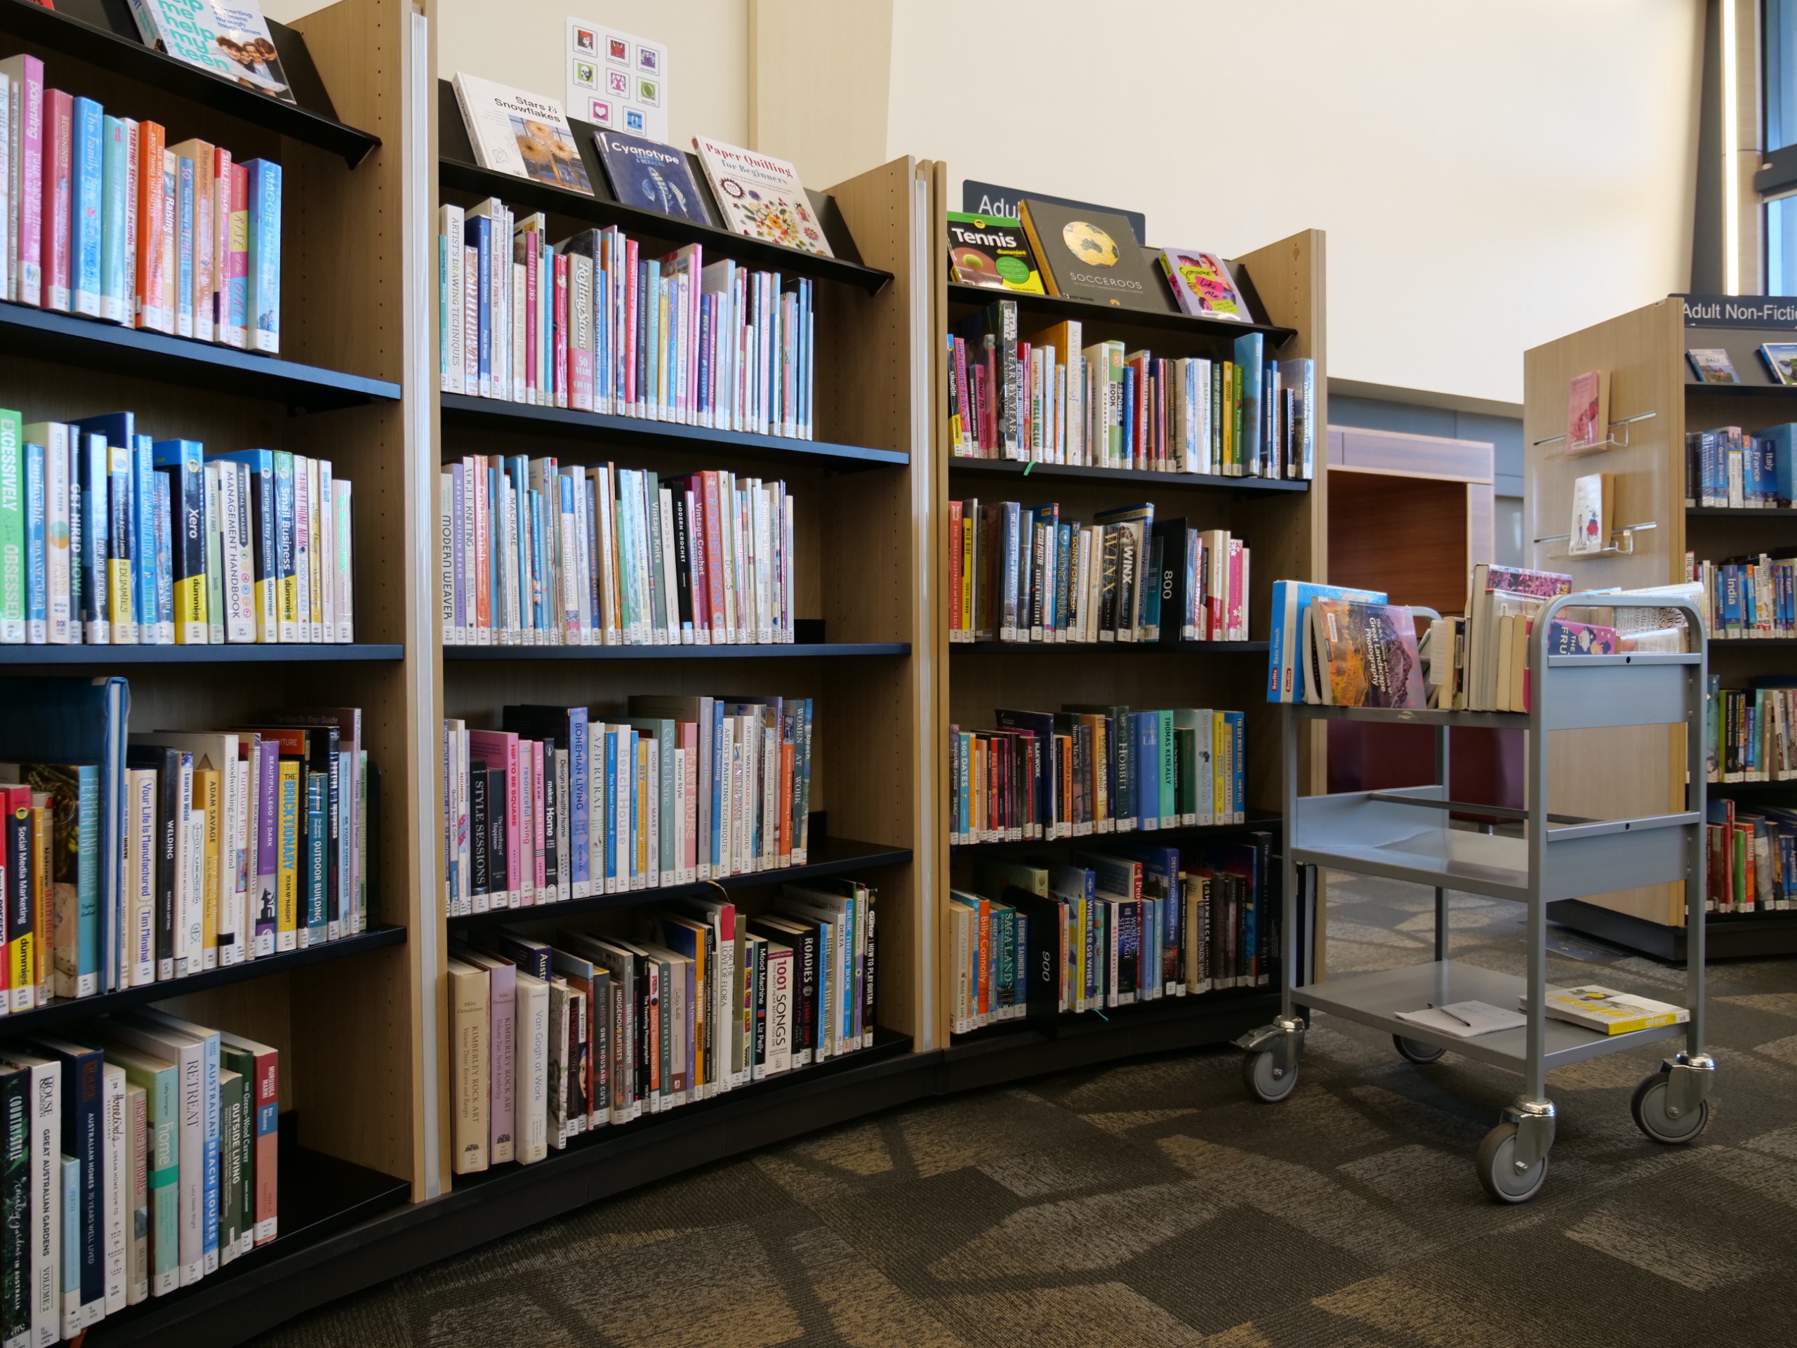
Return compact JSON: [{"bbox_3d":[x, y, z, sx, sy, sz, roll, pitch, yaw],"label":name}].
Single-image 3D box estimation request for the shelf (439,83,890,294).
[{"bbox_3d":[-0.397,-0.833,2.120,0.875,0.230,0.180,-1,0,-42],"label":"shelf"}]

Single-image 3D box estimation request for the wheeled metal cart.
[{"bbox_3d":[1.042,0.343,2.263,0.526,0.950,0.586,-1,0,-28],"label":"wheeled metal cart"}]

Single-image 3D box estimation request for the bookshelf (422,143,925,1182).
[{"bbox_3d":[-0.384,-0.123,2.143,0.945,1.670,0.275,-1,0,-42],"label":"bookshelf"}]

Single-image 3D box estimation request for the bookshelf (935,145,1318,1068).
[{"bbox_3d":[0.450,-0.134,2.675,0.948,1.670,0.275,-1,0,-24],"label":"bookshelf"}]

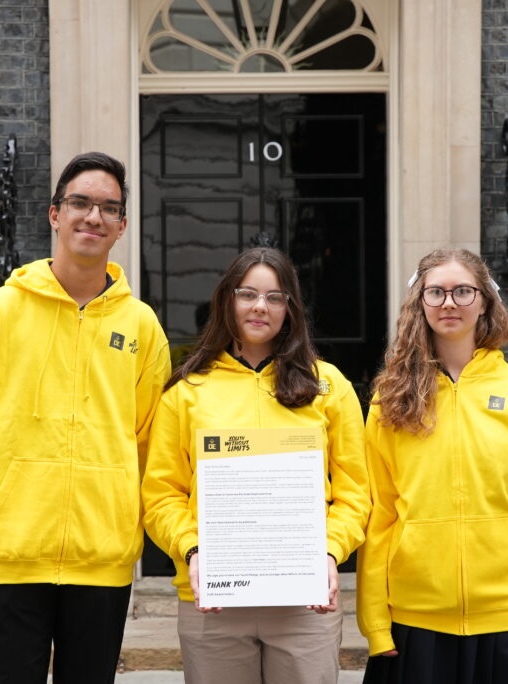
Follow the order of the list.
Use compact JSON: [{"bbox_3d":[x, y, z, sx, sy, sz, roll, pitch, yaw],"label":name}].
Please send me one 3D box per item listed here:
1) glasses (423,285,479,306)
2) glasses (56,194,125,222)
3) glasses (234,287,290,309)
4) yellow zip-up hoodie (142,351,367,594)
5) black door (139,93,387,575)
[{"bbox_3d":[0.497,-0.113,4.960,0.140,0.050,0.140,0,-1,10],"label":"glasses"},{"bbox_3d":[-0.378,-0.296,4.520,0.147,0.045,0.140,11,-1,-14],"label":"glasses"},{"bbox_3d":[0.022,-0.104,4.770,0.137,0.046,0.140,7,-1,2],"label":"glasses"},{"bbox_3d":[0.006,0.318,4.770,0.540,0.600,0.370,0,-1,2],"label":"yellow zip-up hoodie"},{"bbox_3d":[0.043,-0.040,9.500,1.178,2.300,0.070,0,-1,1],"label":"black door"}]

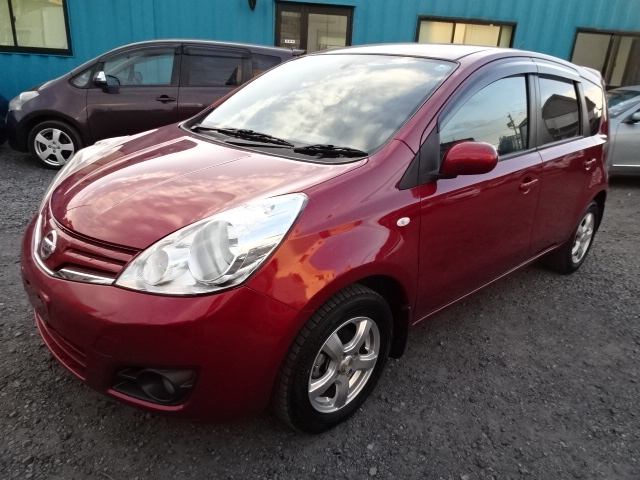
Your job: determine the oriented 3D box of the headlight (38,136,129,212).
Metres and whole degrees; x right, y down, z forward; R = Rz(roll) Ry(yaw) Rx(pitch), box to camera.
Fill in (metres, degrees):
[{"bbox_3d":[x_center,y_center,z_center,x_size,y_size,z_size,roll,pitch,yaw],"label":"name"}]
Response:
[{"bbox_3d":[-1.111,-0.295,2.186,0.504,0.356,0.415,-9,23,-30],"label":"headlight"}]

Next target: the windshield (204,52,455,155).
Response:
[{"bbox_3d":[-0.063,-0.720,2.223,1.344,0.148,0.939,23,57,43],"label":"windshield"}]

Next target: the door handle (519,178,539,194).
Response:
[{"bbox_3d":[1.081,-0.289,2.300,0.207,0.064,0.059,-14,26,-40],"label":"door handle"}]

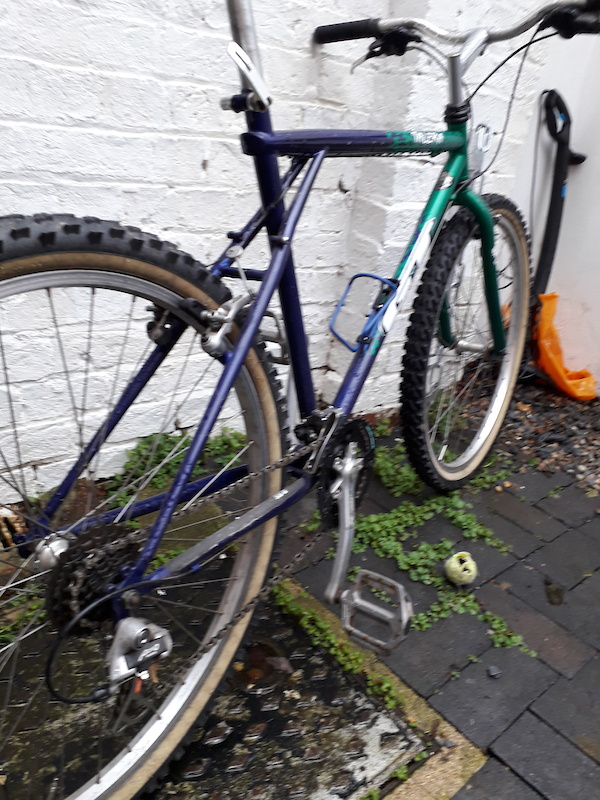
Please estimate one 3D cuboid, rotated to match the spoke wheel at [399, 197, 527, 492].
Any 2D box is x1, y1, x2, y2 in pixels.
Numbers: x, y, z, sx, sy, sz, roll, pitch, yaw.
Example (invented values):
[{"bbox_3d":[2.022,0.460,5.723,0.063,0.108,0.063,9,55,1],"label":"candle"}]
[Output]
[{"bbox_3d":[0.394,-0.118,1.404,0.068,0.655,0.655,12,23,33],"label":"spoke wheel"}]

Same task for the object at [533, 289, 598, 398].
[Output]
[{"bbox_3d":[0.838,-0.175,2.030,0.230,0.330,0.170,18,26,23],"label":"object"}]

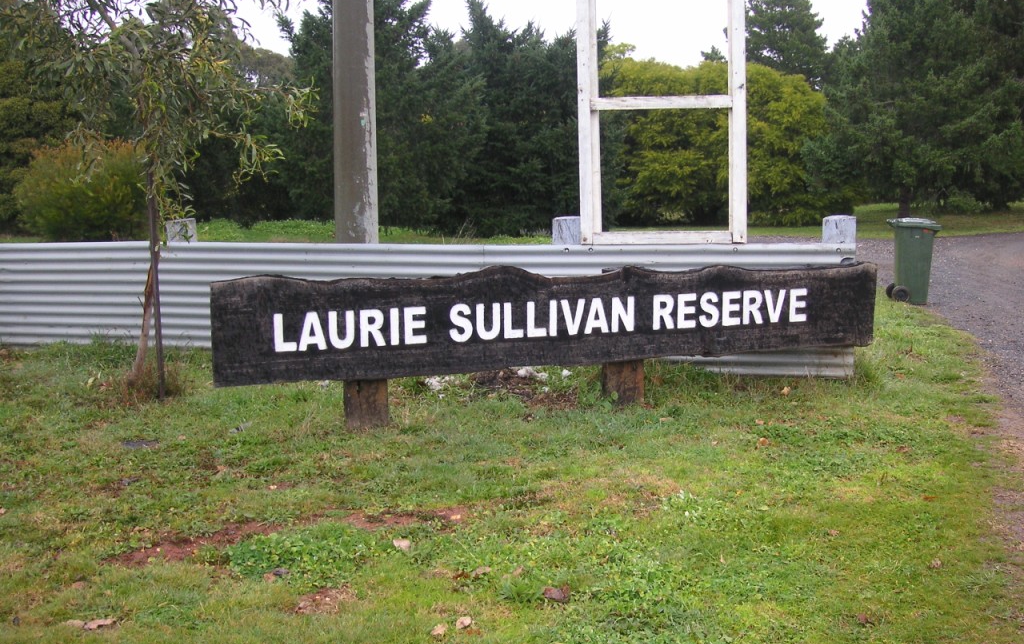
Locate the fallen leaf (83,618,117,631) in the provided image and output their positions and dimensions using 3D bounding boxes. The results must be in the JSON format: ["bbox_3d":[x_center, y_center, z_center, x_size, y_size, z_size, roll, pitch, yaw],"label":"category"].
[{"bbox_3d":[-1.093,0.801,2.900,0.085,0.025,0.055,0,7,0],"label":"fallen leaf"}]

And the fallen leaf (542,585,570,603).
[{"bbox_3d":[0.125,0.764,3.080,0.079,0.035,0.060,0,7,0],"label":"fallen leaf"}]

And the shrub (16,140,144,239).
[{"bbox_3d":[-7.885,-2.348,20.000,2.250,2.000,2.100,0,7,0],"label":"shrub"}]

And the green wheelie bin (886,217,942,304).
[{"bbox_3d":[4.622,-0.702,12.600,0.545,0.960,0.490,1,7,12],"label":"green wheelie bin"}]

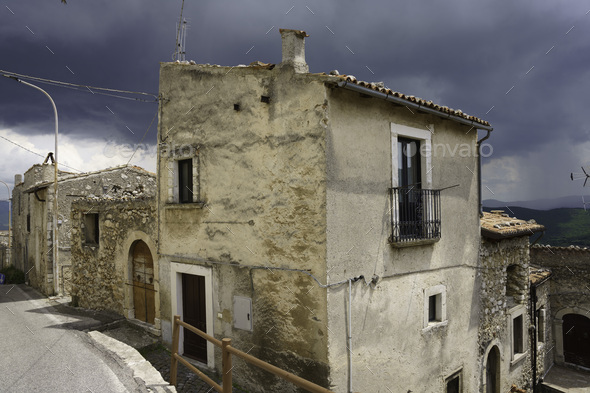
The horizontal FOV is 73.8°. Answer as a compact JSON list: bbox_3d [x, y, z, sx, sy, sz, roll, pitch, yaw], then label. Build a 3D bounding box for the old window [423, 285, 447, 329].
[{"bbox_3d":[3.248,2.575,9.239,0.970,0.930,0.180,0,-1,-39],"label":"old window"}]

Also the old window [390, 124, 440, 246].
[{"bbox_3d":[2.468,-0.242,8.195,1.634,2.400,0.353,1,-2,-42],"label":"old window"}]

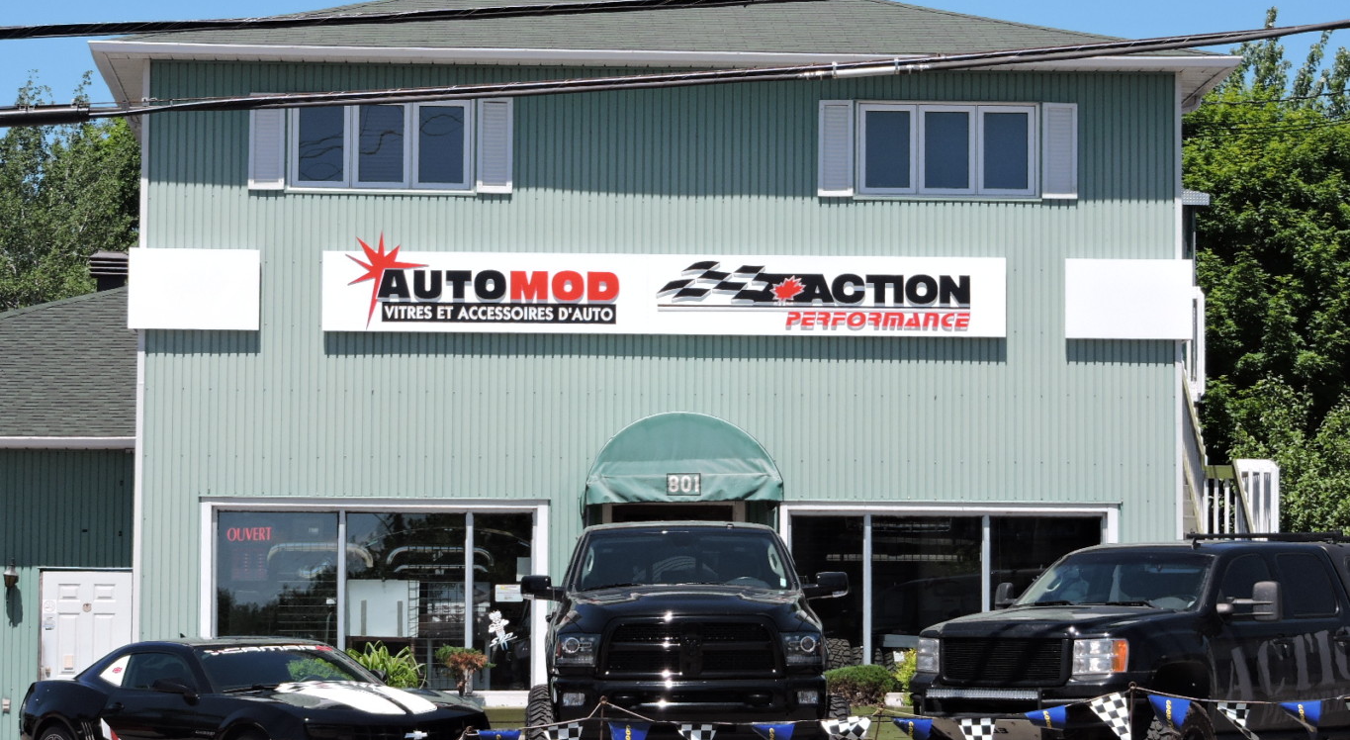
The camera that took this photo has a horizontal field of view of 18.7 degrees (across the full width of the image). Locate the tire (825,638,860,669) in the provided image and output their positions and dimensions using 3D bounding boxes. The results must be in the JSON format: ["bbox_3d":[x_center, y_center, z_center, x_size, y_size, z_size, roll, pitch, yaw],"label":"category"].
[{"bbox_3d":[1.518,2.971,38.900,0.320,0.860,0.860,0,-4,0],"label":"tire"}]

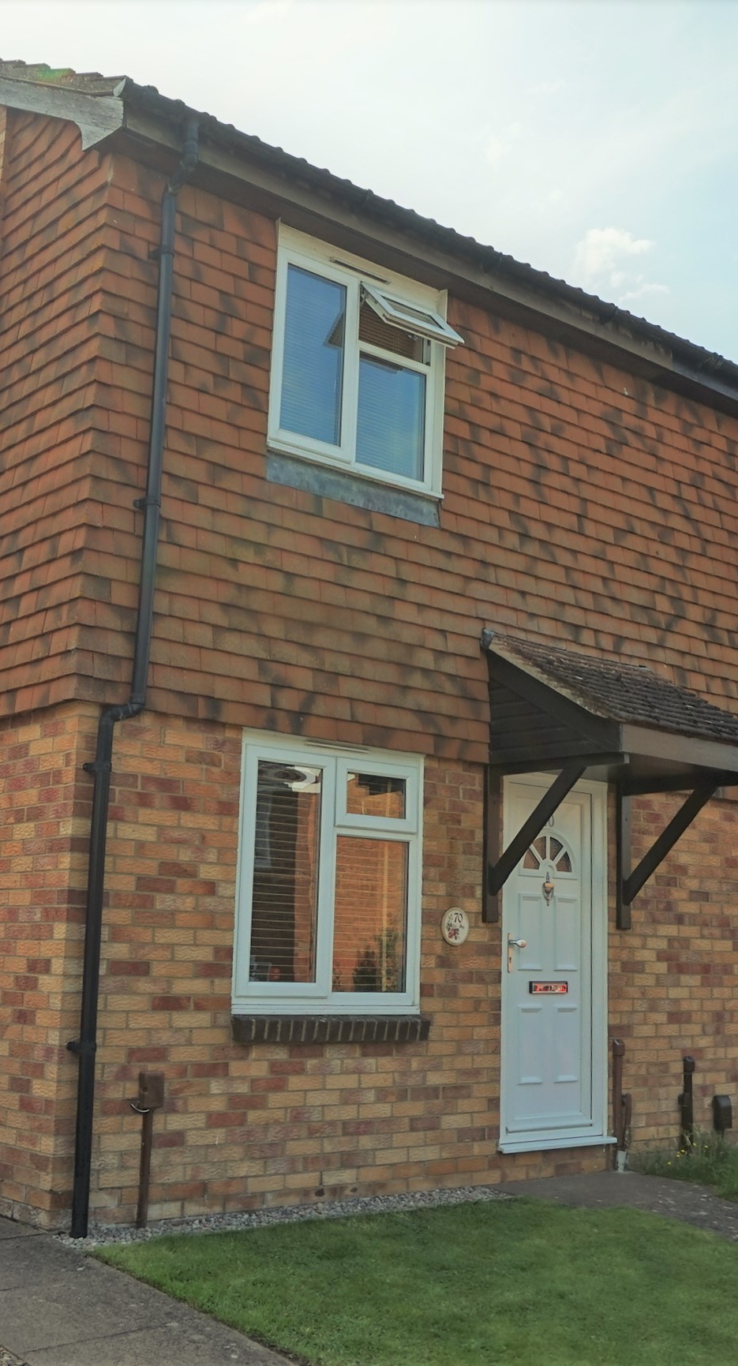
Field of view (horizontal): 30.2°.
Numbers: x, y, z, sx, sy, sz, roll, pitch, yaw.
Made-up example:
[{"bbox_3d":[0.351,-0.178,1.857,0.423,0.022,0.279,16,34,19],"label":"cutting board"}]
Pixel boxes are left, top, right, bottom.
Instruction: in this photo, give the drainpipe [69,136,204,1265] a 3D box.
[{"bbox_3d":[-1.037,-0.152,6.165,0.160,5.100,0.410,10,-13,-38],"label":"drainpipe"}]

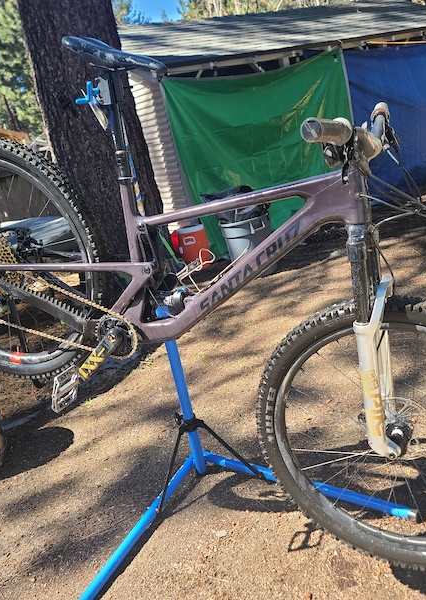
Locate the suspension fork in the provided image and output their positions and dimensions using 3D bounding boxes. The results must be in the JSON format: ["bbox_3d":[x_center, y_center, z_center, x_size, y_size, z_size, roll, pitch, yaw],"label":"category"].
[{"bbox_3d":[0.397,0.096,1.378,0.108,0.568,0.166,0,19,26],"label":"suspension fork"}]

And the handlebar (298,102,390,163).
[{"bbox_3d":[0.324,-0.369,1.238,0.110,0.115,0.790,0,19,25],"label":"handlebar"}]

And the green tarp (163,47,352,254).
[{"bbox_3d":[0.791,-1.799,7.010,2.800,2.100,0.200,-22,19,-29],"label":"green tarp"}]

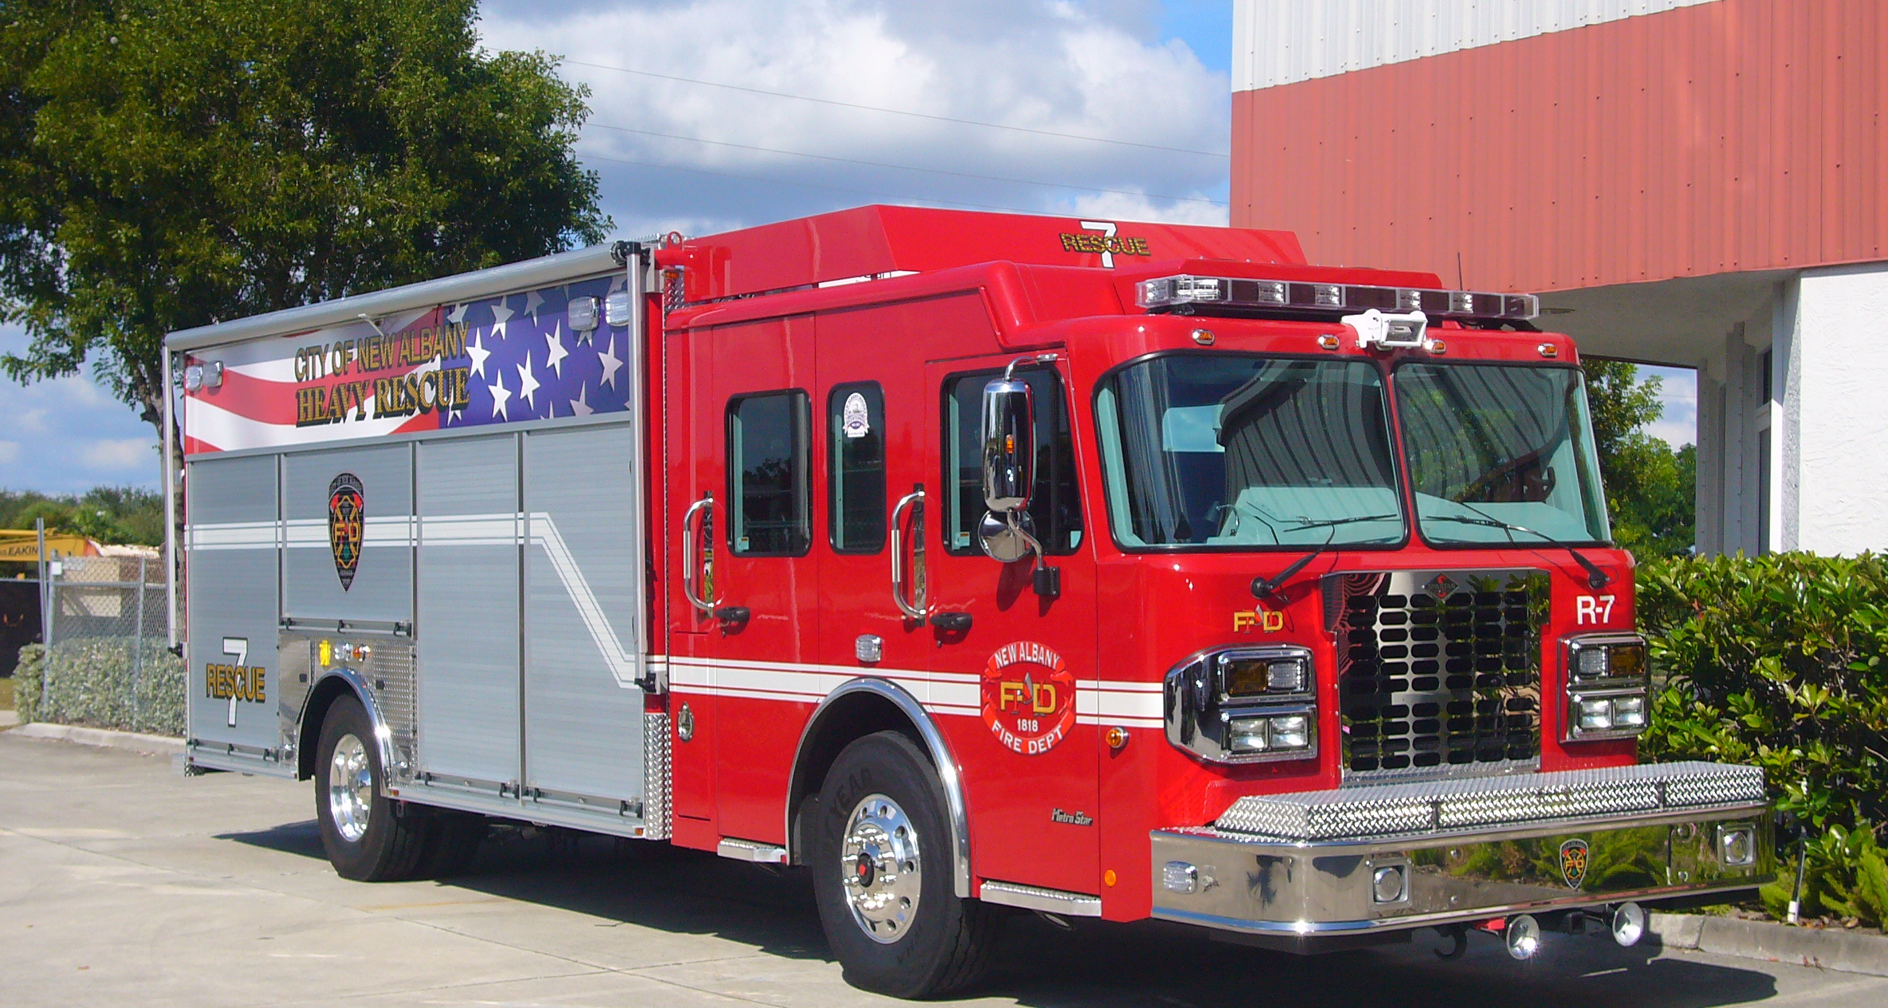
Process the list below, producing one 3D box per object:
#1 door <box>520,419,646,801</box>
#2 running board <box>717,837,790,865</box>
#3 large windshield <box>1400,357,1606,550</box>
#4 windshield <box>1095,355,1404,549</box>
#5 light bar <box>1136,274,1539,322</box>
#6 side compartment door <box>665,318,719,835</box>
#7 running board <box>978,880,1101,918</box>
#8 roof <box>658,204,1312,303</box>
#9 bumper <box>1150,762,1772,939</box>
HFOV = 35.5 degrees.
[{"bbox_3d":[-1.656,0.529,13.585,0.060,1.794,1.261,0,-1,-33],"label":"door"},{"bbox_3d":[-0.755,1.461,12.421,0.180,0.085,0.600,0,-1,-33],"label":"running board"},{"bbox_3d":[2.135,-0.180,11.125,1.150,0.700,0.200,0,-11,-45],"label":"large windshield"},{"bbox_3d":[1.145,-0.178,10.482,1.150,0.700,0.200,0,-11,-21],"label":"windshield"},{"bbox_3d":[1.492,-0.759,11.030,1.830,0.120,0.300,0,-1,-33],"label":"light bar"},{"bbox_3d":[-1.082,0.361,12.847,0.060,2.260,0.430,0,-1,-33],"label":"side compartment door"},{"bbox_3d":[0.395,1.423,10.652,0.180,0.085,0.770,0,-1,-33],"label":"running board"},{"bbox_3d":[0.240,-1.038,12.954,2.170,0.310,1.850,0,-1,-33],"label":"roof"},{"bbox_3d":[1.921,1.177,10.349,2.380,0.420,0.770,0,-1,-33],"label":"bumper"}]

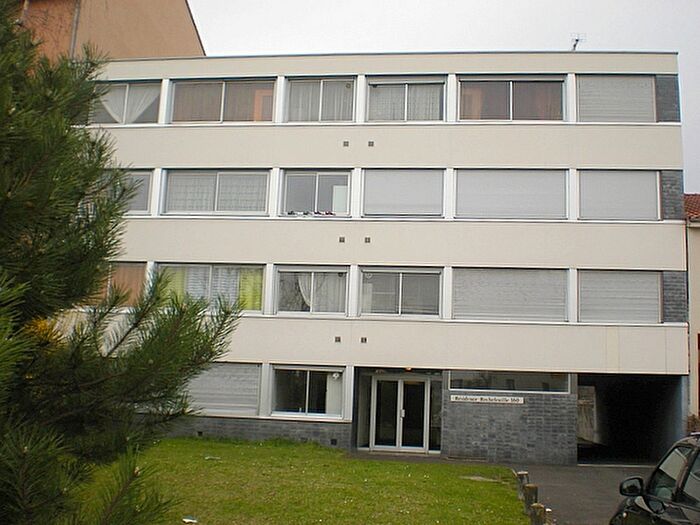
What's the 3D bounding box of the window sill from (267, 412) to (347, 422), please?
[{"bbox_3d":[-1.129,4.160,20.651,2.109,0.120,0.220,1,-9,7],"label":"window sill"}]

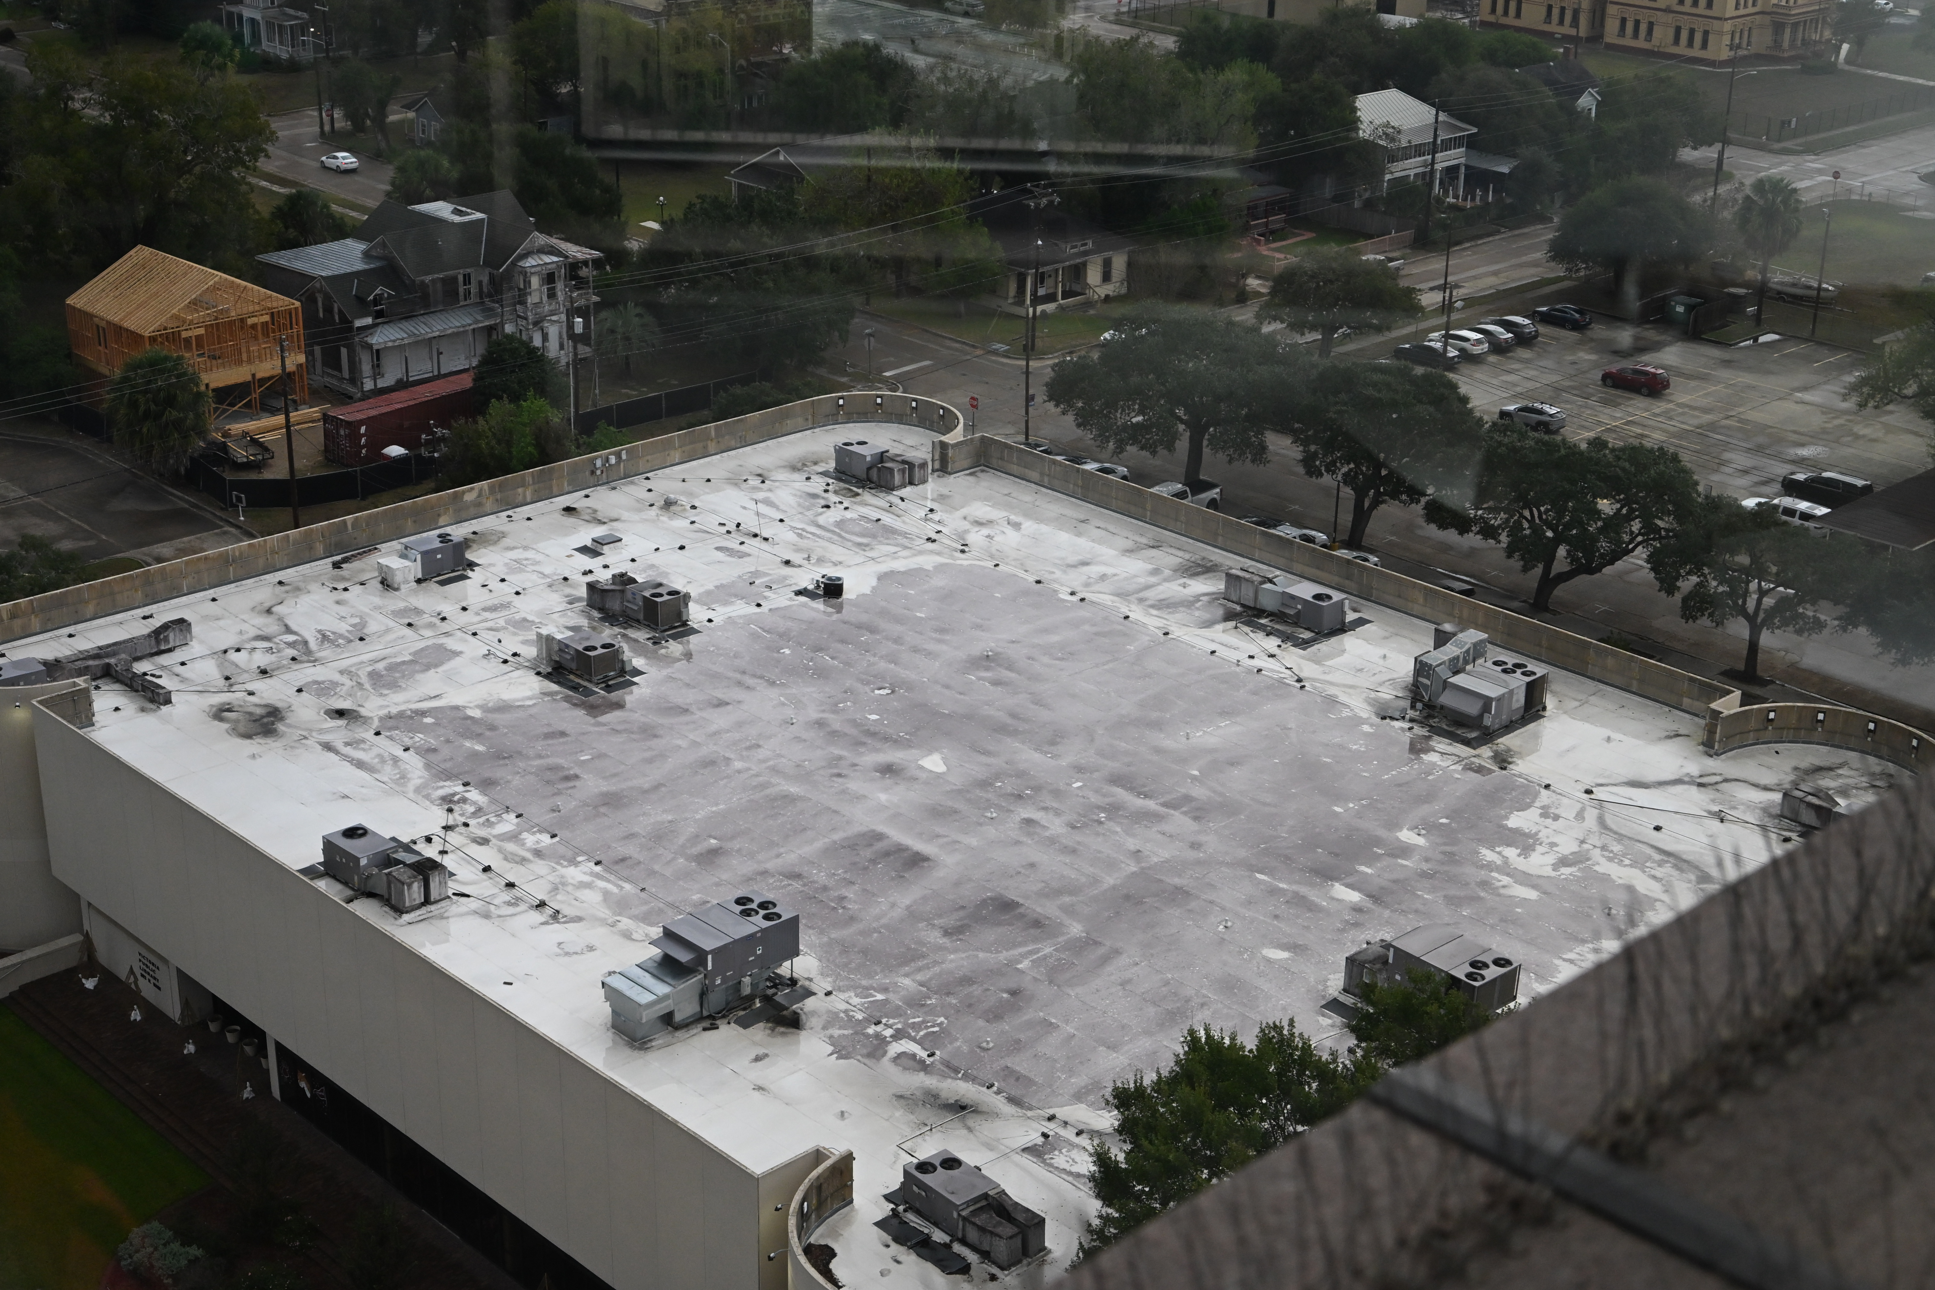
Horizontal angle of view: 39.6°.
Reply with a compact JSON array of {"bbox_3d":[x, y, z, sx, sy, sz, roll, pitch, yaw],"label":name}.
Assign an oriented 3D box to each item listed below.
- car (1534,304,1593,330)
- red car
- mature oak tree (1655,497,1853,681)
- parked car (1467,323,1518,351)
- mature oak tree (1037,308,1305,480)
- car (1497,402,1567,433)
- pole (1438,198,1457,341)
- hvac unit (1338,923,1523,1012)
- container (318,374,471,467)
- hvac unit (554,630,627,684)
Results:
[{"bbox_3d":[43.378,-24.074,195.714,1.830,1.430,4.650,-18,29,-39],"label":"car"},{"bbox_3d":[44.888,-18.006,180.901,1.870,1.700,4.600,-19,30,-40],"label":"red car"},{"bbox_3d":[38.875,-2.627,132.690,9.509,8.942,9.710,1,22,0],"label":"mature oak tree"},{"bbox_3d":[36.792,-22.134,192.030,1.830,1.460,4.700,-19,30,-40],"label":"parked car"},{"bbox_3d":[12.296,-14.315,157.775,14.072,10.506,14.368,1,22,0],"label":"mature oak tree"},{"bbox_3d":[36.595,-14.754,174.016,1.820,1.580,4.400,-19,30,-40],"label":"car"},{"bbox_3d":[35.450,-28.582,198.085,0.350,8.701,0.350,-19,30,-40],"label":"pole"},{"bbox_3d":[14.476,10.285,83.837,2.850,1.440,4.250,-19,30,-40],"label":"hvac unit"},{"bbox_3d":[-32.588,-13.584,160.280,2.440,2.800,12.190,19,28,36],"label":"container"},{"bbox_3d":[-15.263,0.463,108.775,1.425,1.169,2.291,-19,30,-40],"label":"hvac unit"}]

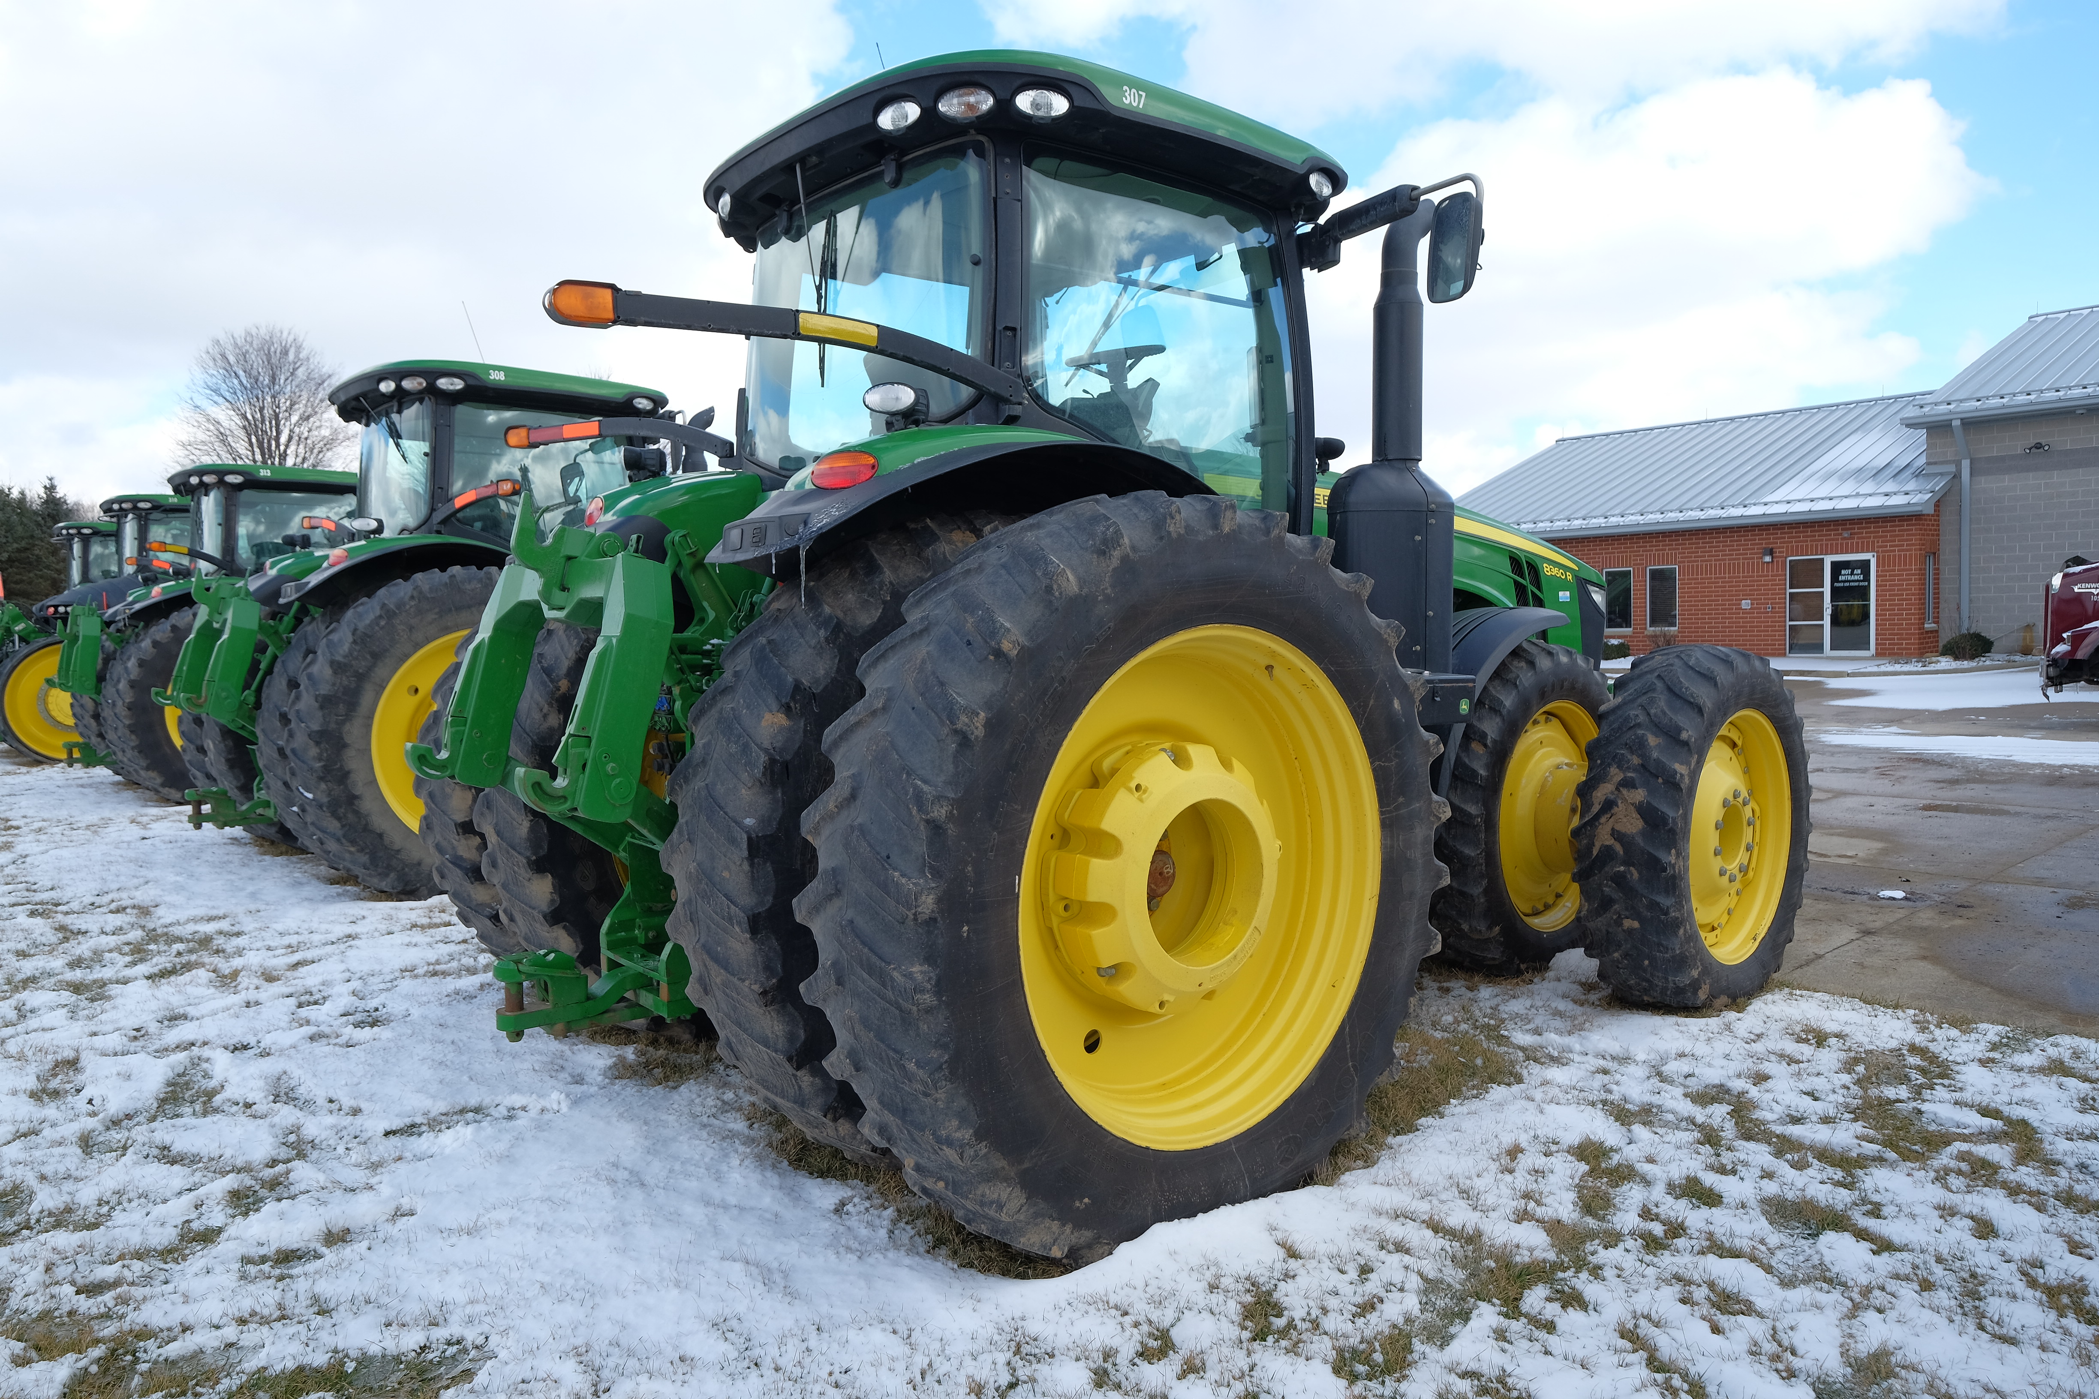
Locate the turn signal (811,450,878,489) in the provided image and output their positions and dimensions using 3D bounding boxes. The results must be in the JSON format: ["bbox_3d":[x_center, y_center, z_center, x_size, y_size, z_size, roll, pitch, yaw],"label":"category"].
[{"bbox_3d":[-0.536,-0.622,3.494,0.220,0.115,0.090,2,3,38],"label":"turn signal"}]

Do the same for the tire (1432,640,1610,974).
[{"bbox_3d":[2.185,0.505,5.855,1.530,1.500,0.380,-1,3,-40],"label":"tire"}]

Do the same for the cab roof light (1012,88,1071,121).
[{"bbox_3d":[-0.020,-1.772,3.850,0.165,0.100,0.090,1,2,3],"label":"cab roof light"}]

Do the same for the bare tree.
[{"bbox_3d":[-24.521,-6.131,40.000,7.300,11.400,7.300,1,2,0],"label":"bare tree"}]

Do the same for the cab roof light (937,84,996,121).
[{"bbox_3d":[-0.242,-1.791,3.878,0.180,0.100,0.090,2,3,22],"label":"cab roof light"}]

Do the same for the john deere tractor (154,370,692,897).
[{"bbox_3d":[-3.295,-0.565,9.919,6.000,3.270,3.600,-2,3,-42],"label":"john deere tractor"}]

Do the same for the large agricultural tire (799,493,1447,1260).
[{"bbox_3d":[0.311,0.446,3.417,2.000,1.950,0.490,-1,3,-40],"label":"large agricultural tire"}]

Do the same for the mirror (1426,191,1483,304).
[{"bbox_3d":[1.364,-1.522,4.320,0.090,0.380,0.190,-1,3,-30],"label":"mirror"}]

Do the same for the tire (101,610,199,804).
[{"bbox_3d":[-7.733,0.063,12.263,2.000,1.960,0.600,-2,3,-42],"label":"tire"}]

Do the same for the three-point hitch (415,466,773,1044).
[{"bbox_3d":[-1.402,0.199,3.981,0.920,1.680,1.250,-1,3,-40],"label":"three-point hitch"}]

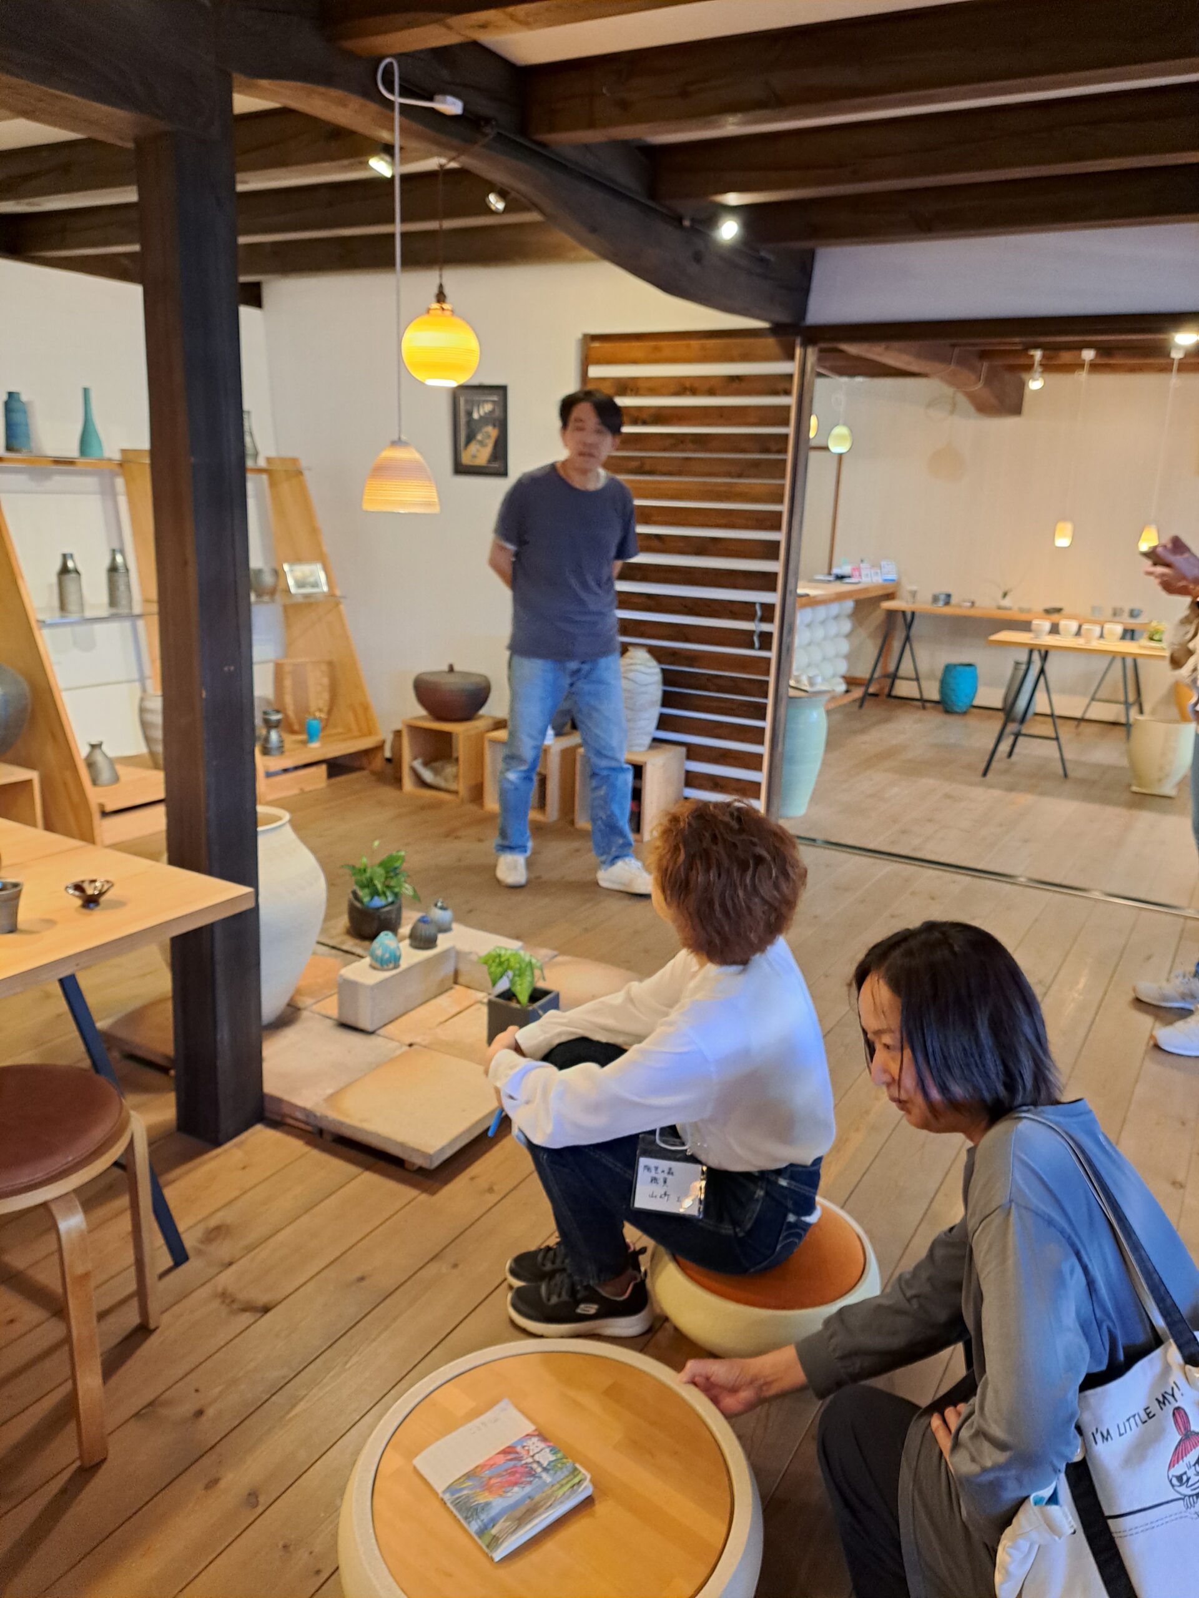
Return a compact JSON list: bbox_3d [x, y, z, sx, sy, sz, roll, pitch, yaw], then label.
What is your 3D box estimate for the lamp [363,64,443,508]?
[{"bbox_3d":[-0.423,-1.066,2.360,0.170,0.880,0.170,2,15,-1],"label":"lamp"}]

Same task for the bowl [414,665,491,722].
[{"bbox_3d":[-0.698,-0.511,5.273,0.370,0.243,0.370,2,15,-1],"label":"bowl"}]

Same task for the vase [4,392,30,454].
[{"bbox_3d":[-2.269,-1.465,4.326,0.087,0.210,0.087,10,17,28],"label":"vase"}]

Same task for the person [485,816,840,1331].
[{"bbox_3d":[0.095,0.443,1.750,0.570,0.940,0.450,5,15,10],"label":"person"}]

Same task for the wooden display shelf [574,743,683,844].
[{"bbox_3d":[0.132,-0.048,4.811,0.348,0.345,0.360,11,18,29],"label":"wooden display shelf"}]

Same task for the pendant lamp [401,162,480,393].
[{"bbox_3d":[-0.381,-1.247,2.655,0.182,0.491,0.182,2,16,-1],"label":"pendant lamp"}]

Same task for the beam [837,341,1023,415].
[{"bbox_3d":[1.808,-2.444,6.033,0.270,0.420,3.700,11,18,29],"label":"beam"}]

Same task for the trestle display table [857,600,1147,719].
[{"bbox_3d":[2.859,-0.938,7.841,1.820,0.740,0.620,10,17,28],"label":"trestle display table"}]

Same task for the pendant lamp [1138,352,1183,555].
[{"bbox_3d":[3.291,-2.022,6.460,0.120,1.107,0.120,10,17,28],"label":"pendant lamp"}]

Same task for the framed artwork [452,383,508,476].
[{"bbox_3d":[-0.527,-1.663,5.005,0.290,0.388,0.025,10,17,27],"label":"framed artwork"}]

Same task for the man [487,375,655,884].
[{"bbox_3d":[-0.120,-0.522,3.853,0.520,1.690,0.380,0,16,-9],"label":"man"}]

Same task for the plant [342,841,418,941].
[{"bbox_3d":[-0.676,0.274,3.371,0.230,0.285,0.210,2,15,-1],"label":"plant"}]

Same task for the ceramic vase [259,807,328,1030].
[{"bbox_3d":[-0.901,0.301,2.785,0.435,0.526,0.435,2,15,-1],"label":"ceramic vase"}]

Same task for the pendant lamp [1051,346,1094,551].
[{"bbox_3d":[2.772,-2.024,6.444,0.104,1.095,0.104,10,17,27],"label":"pendant lamp"}]

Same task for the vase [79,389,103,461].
[{"bbox_3d":[-2.144,-1.579,4.655,0.102,0.278,0.102,11,18,29],"label":"vase"}]

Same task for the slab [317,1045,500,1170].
[{"bbox_3d":[-0.390,0.669,2.447,0.320,0.035,0.340,10,17,28],"label":"slab"}]

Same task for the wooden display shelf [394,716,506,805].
[{"bbox_3d":[-0.687,-0.209,5.186,0.325,0.328,0.335,10,17,27],"label":"wooden display shelf"}]

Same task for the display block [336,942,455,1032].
[{"bbox_3d":[-0.521,0.468,2.870,0.108,0.124,0.335,10,17,28],"label":"display block"}]

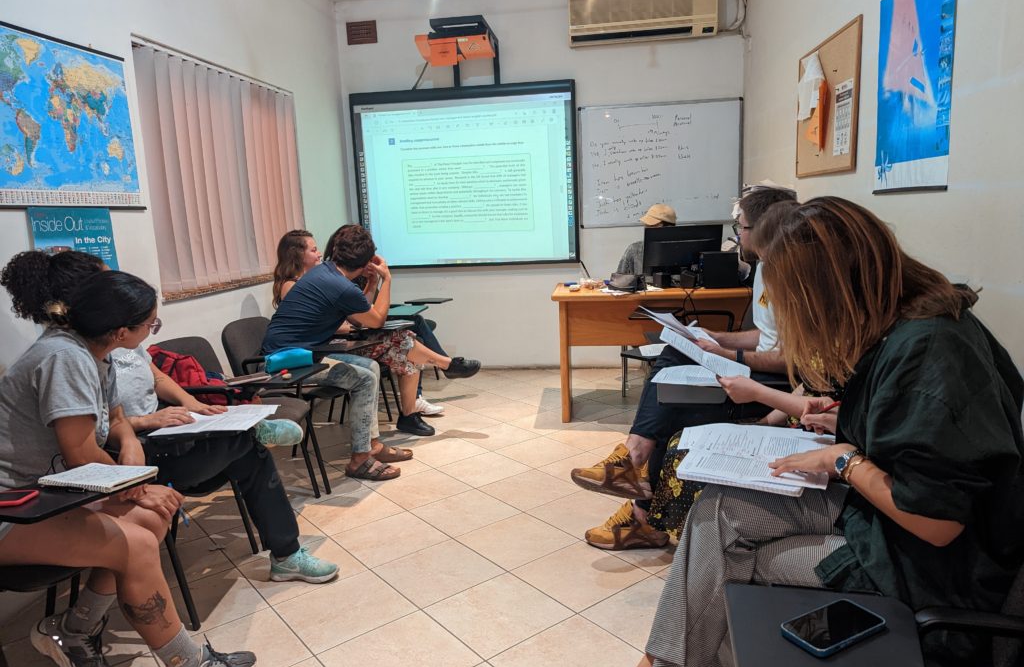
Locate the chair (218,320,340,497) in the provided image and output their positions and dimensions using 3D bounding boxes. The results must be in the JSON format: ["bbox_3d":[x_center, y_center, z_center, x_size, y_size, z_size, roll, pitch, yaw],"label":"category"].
[{"bbox_3d":[-0.906,0.302,3.422,0.640,0.800,0.570,-1,10,8],"label":"chair"}]

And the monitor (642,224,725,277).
[{"bbox_3d":[1.026,-0.462,4.247,0.470,0.360,0.160,-1,10,8],"label":"monitor"}]

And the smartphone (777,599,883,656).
[{"bbox_3d":[0.452,0.412,0.998,0.138,0.011,0.072,-8,11,-27],"label":"smartphone"}]

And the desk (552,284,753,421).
[{"bbox_3d":[0.882,0.098,4.307,1.220,0.755,0.660,-1,10,8],"label":"desk"}]

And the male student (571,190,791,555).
[{"bbox_3d":[0.686,0.125,2.624,0.960,1.280,0.510,-1,10,8],"label":"male student"}]

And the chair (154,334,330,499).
[{"bbox_3d":[-0.991,0.401,2.867,0.660,0.800,0.580,-1,10,8],"label":"chair"}]

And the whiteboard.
[{"bbox_3d":[1.089,-1.240,5.225,1.160,0.860,0.025,-1,10,8],"label":"whiteboard"}]

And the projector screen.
[{"bbox_3d":[-0.355,-1.166,5.345,1.696,1.310,0.080,-1,10,8],"label":"projector screen"}]

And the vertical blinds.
[{"bbox_3d":[-1.490,-0.850,3.901,0.090,1.076,1.570,-1,10,8],"label":"vertical blinds"}]

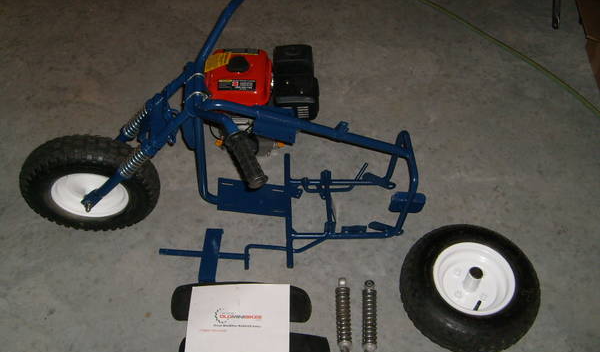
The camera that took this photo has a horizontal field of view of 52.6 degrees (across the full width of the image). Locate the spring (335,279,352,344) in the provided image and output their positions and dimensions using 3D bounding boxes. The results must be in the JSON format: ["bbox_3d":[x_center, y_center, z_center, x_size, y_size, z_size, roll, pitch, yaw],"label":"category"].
[{"bbox_3d":[0.121,0.381,1.688,0.041,0.041,0.176,-1,54,1],"label":"spring"}]

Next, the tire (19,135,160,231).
[{"bbox_3d":[-0.604,0.029,1.761,0.388,0.388,0.105,-6,54,-3],"label":"tire"}]

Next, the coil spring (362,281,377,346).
[{"bbox_3d":[0.194,0.385,1.683,0.041,0.041,0.174,2,54,4],"label":"coil spring"}]

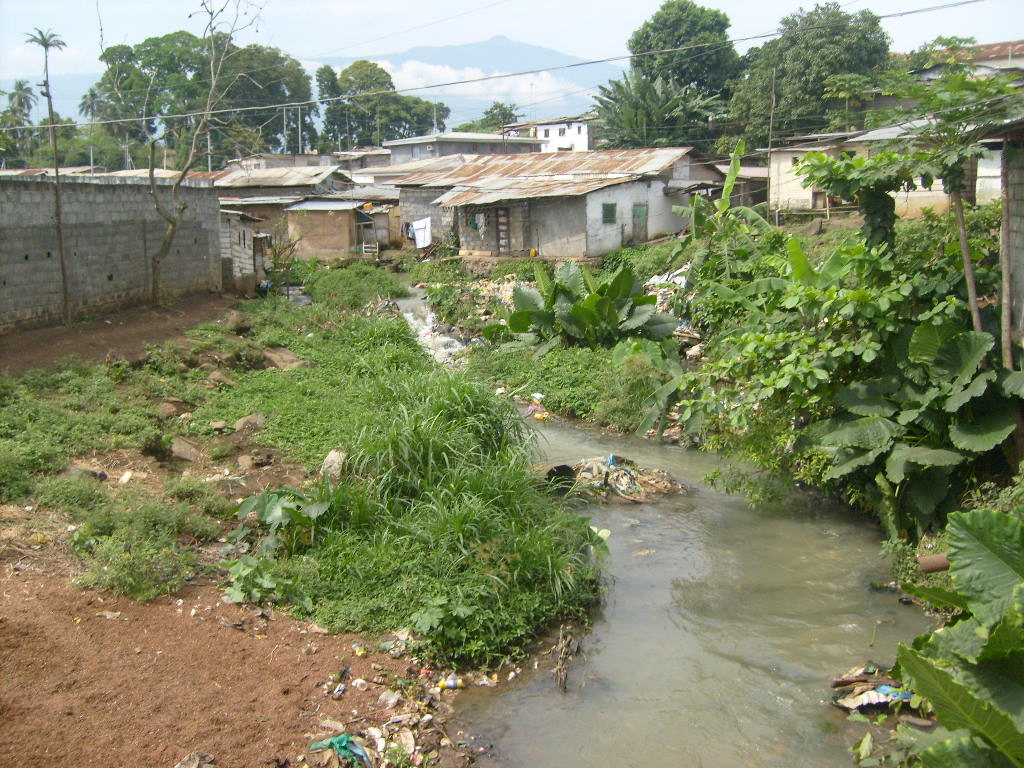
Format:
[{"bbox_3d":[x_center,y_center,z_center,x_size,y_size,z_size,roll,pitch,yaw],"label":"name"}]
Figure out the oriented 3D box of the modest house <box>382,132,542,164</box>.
[{"bbox_3d":[-3.956,-17.093,79.545,8.600,4.500,9.900,-5,11,-28],"label":"modest house"}]

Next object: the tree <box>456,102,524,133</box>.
[{"bbox_3d":[-2.700,-28.621,116.798,7.800,7.000,7.200,0,10,0],"label":"tree"}]

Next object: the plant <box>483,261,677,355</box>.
[{"bbox_3d":[1.450,-1.753,22.642,4.100,1.850,3.300,0,10,0],"label":"plant"}]

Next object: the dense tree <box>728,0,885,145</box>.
[{"bbox_3d":[16.900,-17.045,58.930,9.200,9.800,8.600,0,10,0],"label":"dense tree"}]

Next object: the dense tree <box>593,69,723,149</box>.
[{"bbox_3d":[9.200,-16.861,65.056,8.200,6.100,7.000,0,10,0],"label":"dense tree"}]

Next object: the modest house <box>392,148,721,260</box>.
[{"bbox_3d":[1.737,-8.647,48.731,12.400,4.780,11.700,8,13,38],"label":"modest house"}]

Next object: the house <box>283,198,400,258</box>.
[{"bbox_3d":[-7.000,-6.277,42.151,4.400,2.450,3.800,0,10,-3],"label":"house"}]

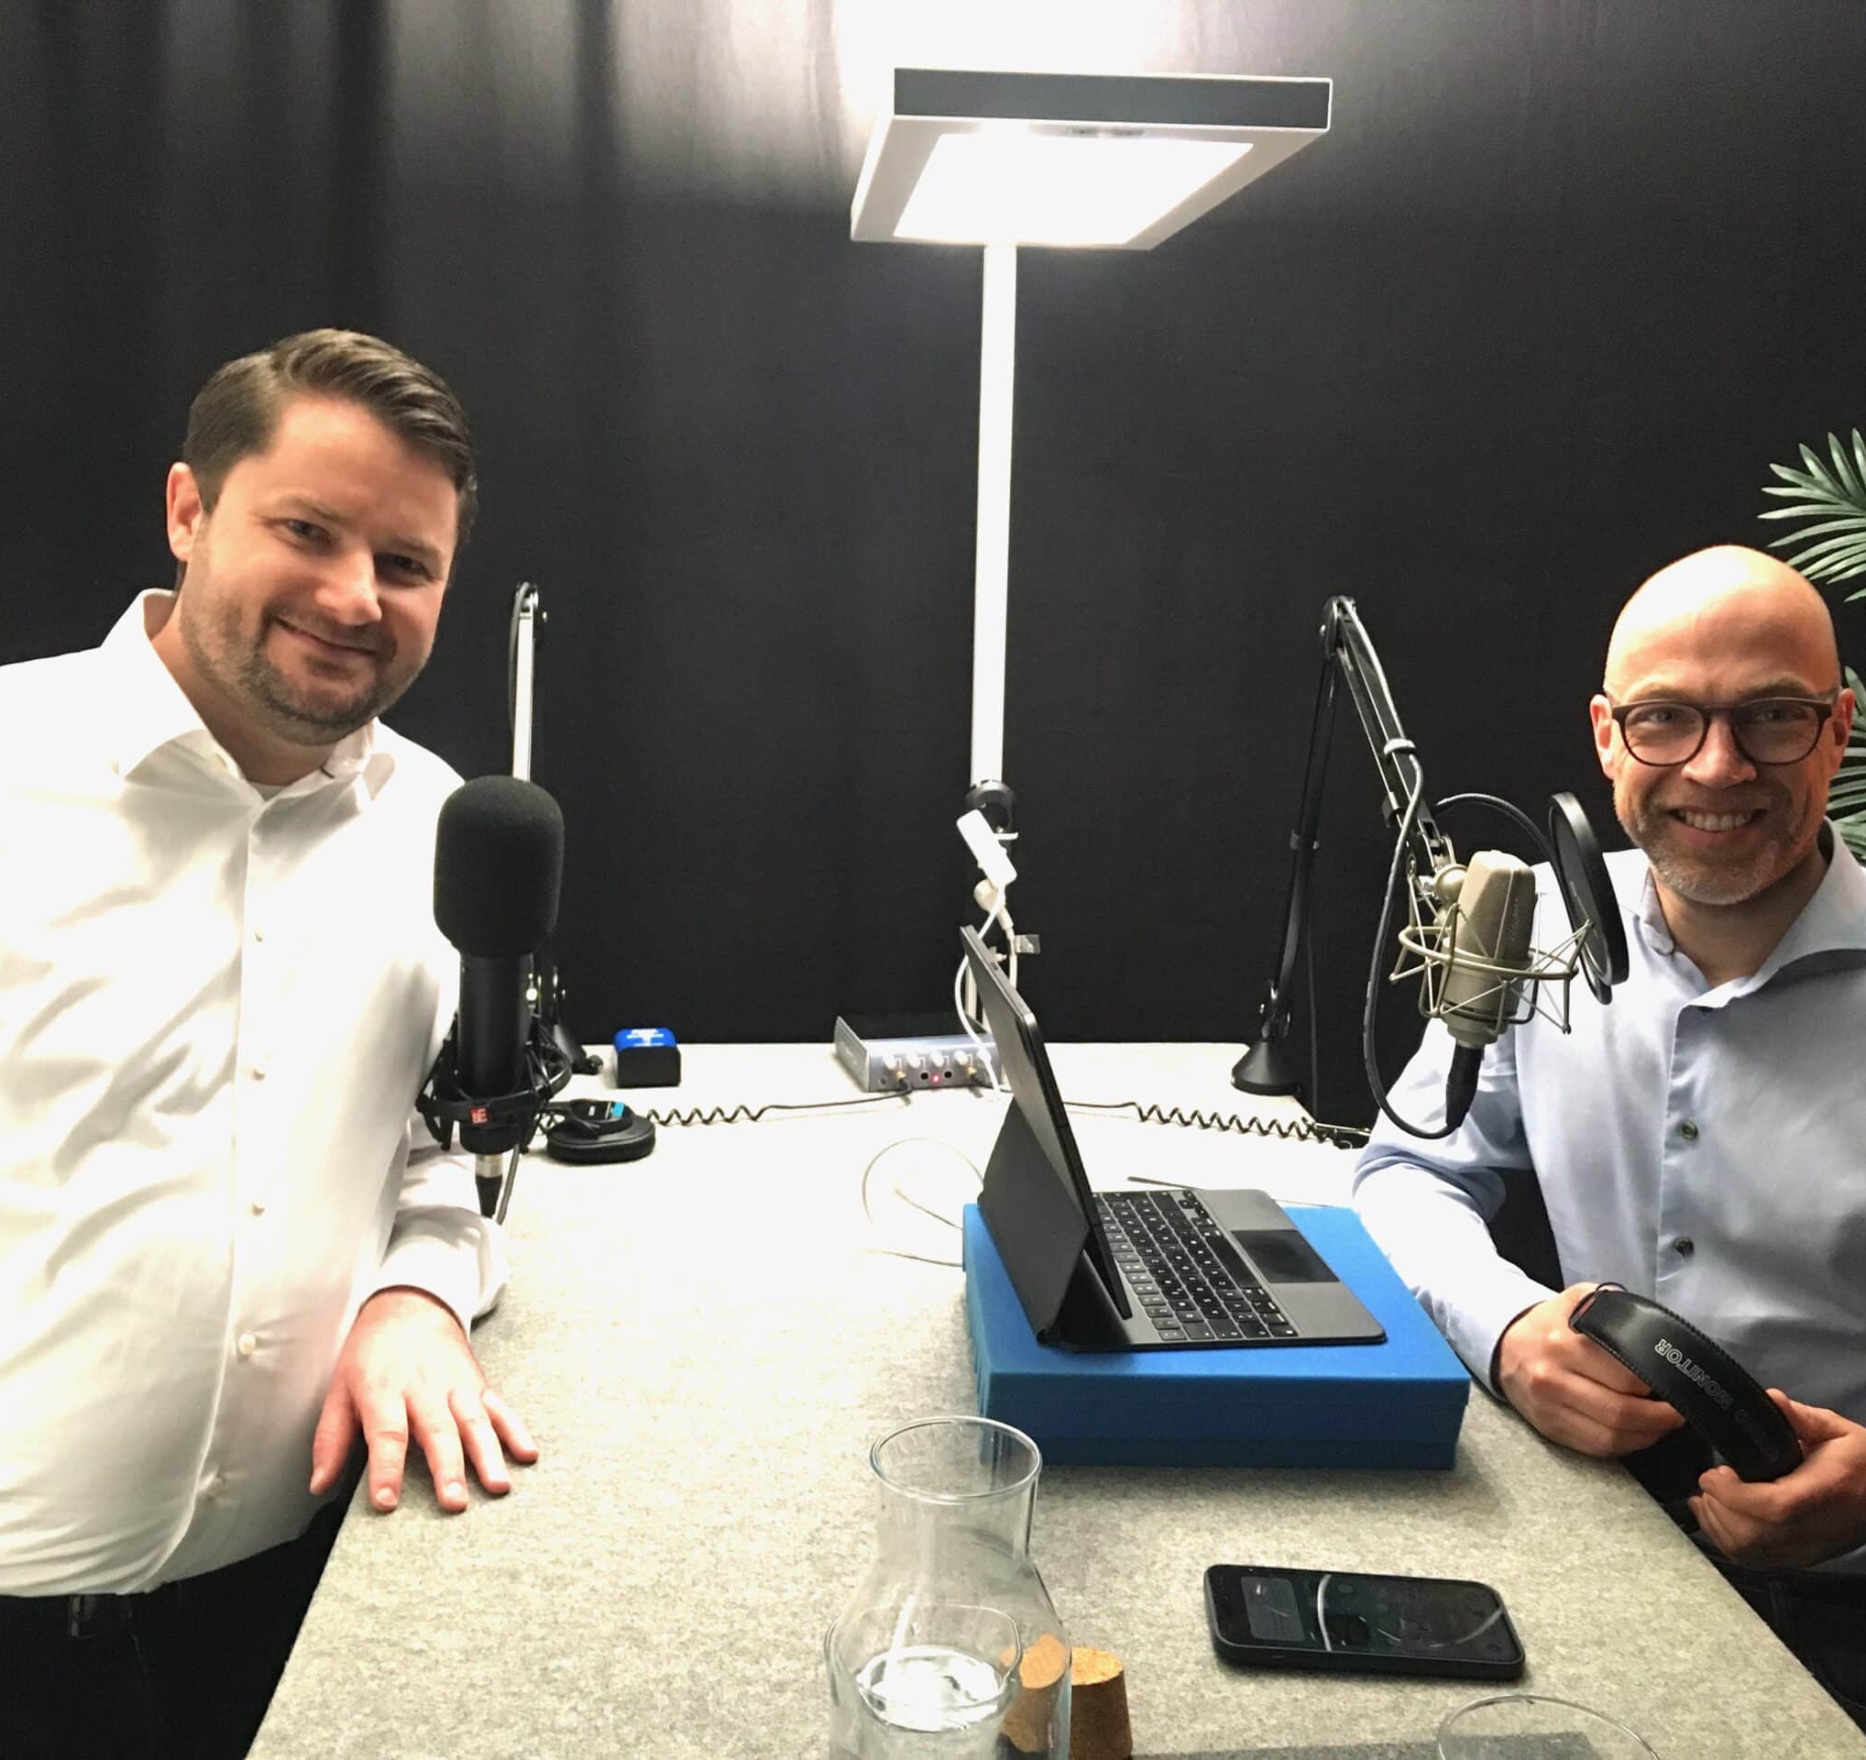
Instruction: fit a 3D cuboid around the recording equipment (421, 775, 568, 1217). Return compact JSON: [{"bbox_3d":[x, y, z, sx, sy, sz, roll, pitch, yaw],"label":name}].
[{"bbox_3d":[-0.321,0.086,1.445,0.106,0.313,0.112,4,12,-1],"label":"recording equipment"}]

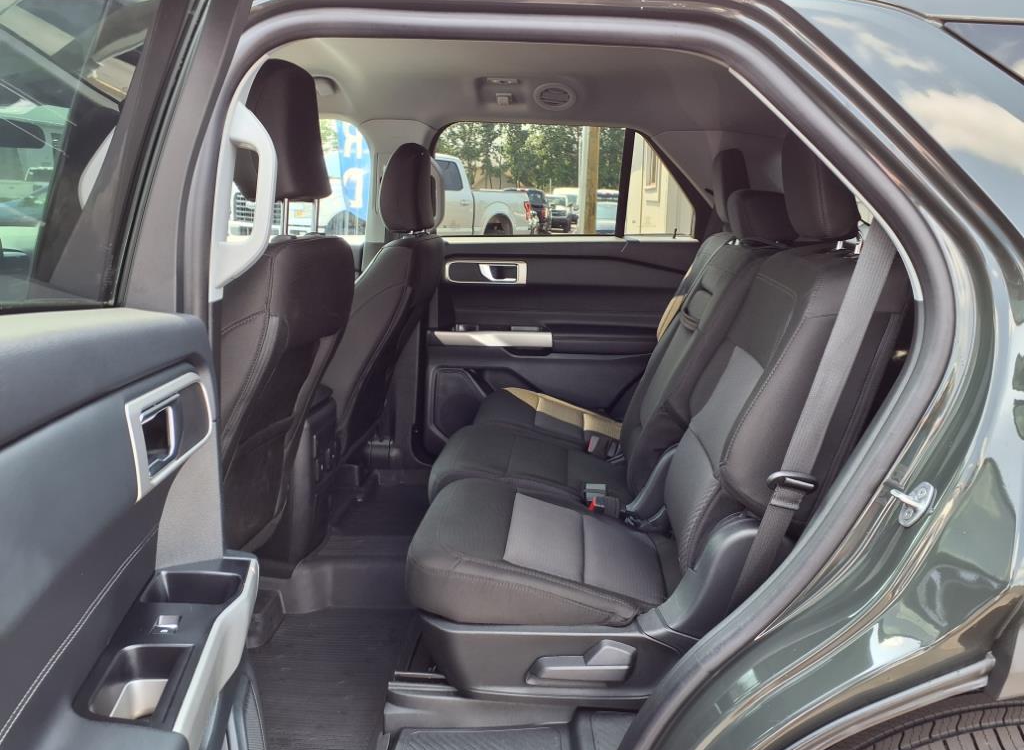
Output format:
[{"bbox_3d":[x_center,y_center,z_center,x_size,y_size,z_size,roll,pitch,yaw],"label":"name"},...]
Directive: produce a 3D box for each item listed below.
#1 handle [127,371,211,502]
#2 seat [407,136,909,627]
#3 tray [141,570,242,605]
[{"bbox_3d":[-0.334,0.049,0.771,0.035,0.080,0.240,-1,7,-7],"label":"handle"},{"bbox_3d":[0.247,-0.123,1.805,0.820,0.820,1.320,1,12,5],"label":"seat"},{"bbox_3d":[-0.350,0.253,0.885,0.095,0.050,0.080,-1,12,-7],"label":"tray"}]

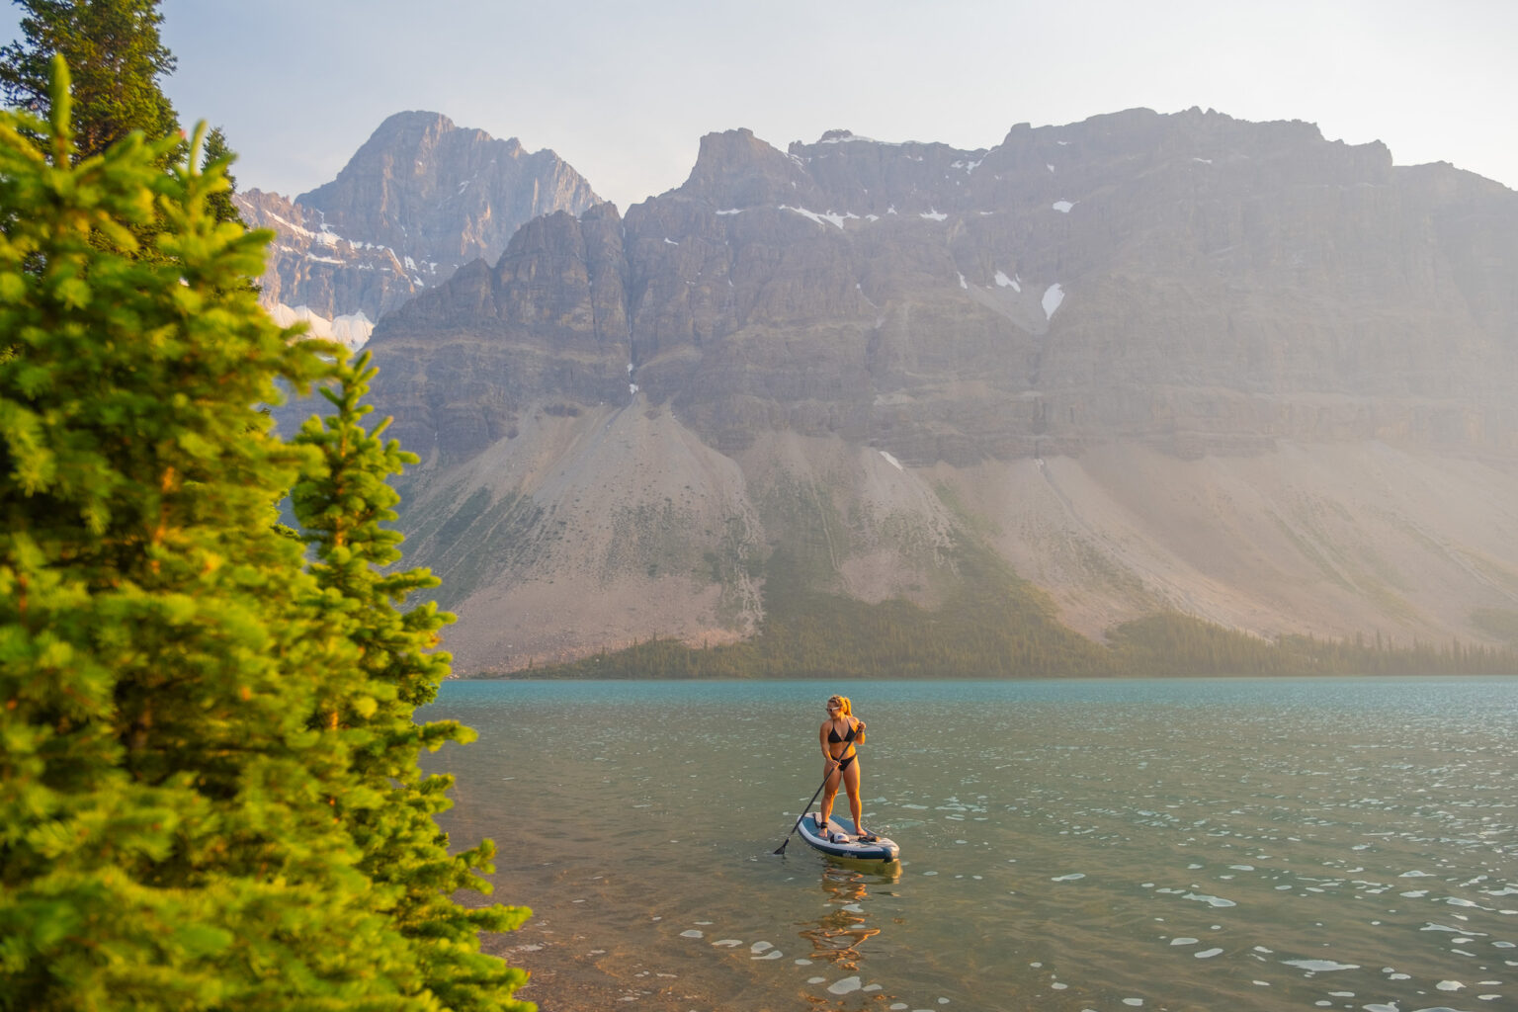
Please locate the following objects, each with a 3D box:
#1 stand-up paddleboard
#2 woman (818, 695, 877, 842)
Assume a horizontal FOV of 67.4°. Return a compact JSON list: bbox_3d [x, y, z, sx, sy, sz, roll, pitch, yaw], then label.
[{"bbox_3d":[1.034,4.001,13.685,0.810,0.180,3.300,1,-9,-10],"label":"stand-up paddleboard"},{"bbox_3d":[1.022,3.107,13.588,0.600,1.650,0.450,0,-9,-3],"label":"woman"}]

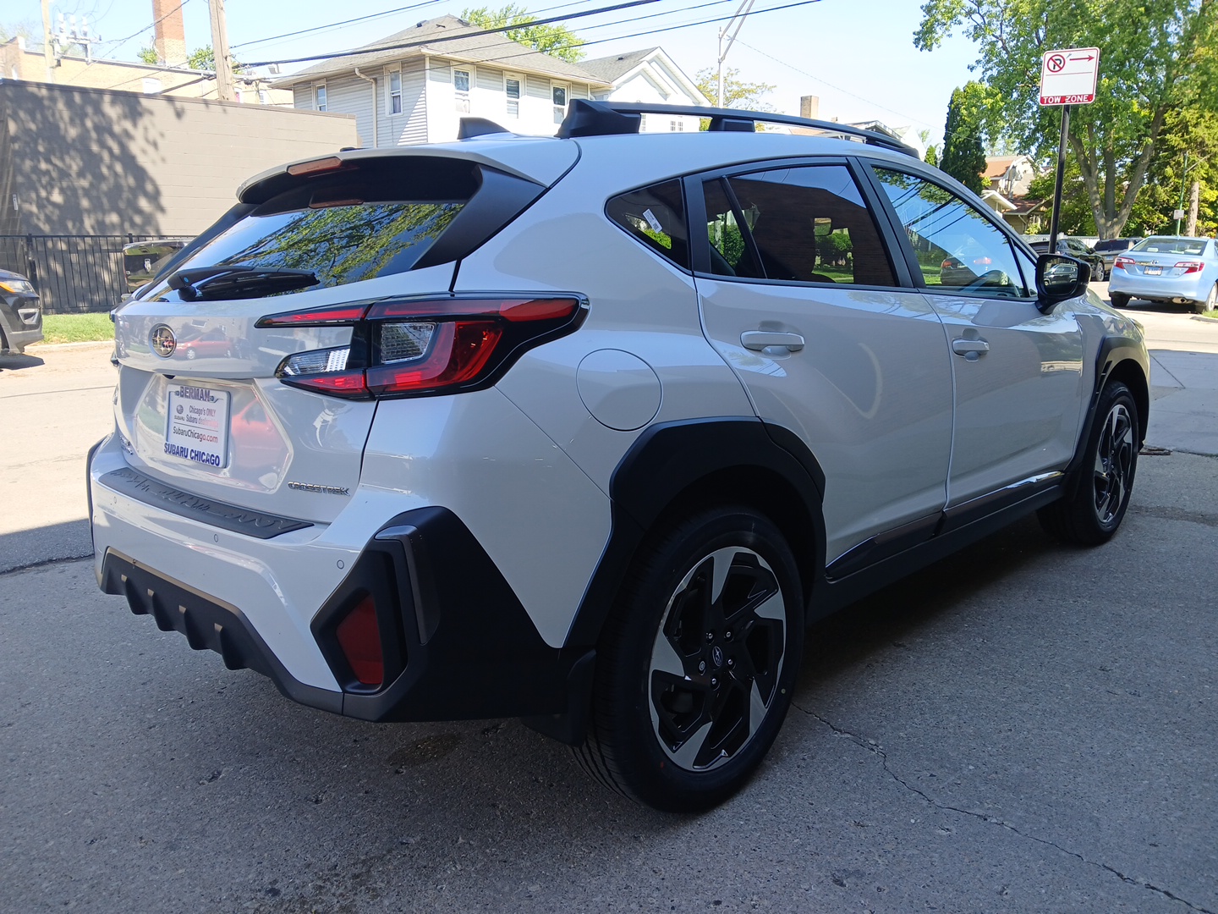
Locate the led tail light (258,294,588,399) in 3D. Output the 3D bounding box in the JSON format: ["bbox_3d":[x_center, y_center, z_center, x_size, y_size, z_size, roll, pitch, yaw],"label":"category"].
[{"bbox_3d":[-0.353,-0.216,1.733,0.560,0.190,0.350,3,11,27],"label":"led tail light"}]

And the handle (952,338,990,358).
[{"bbox_3d":[1.100,-0.326,2.765,0.050,0.063,0.235,8,14,44],"label":"handle"}]

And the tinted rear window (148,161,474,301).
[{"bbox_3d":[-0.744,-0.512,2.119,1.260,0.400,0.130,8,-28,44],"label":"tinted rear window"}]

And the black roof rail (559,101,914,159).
[{"bbox_3d":[0.465,-0.860,2.526,0.090,0.135,1.670,8,14,44],"label":"black roof rail"}]

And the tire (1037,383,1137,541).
[{"bbox_3d":[2.036,0.020,3.884,0.225,0.700,0.700,8,14,44],"label":"tire"}]

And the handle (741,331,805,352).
[{"bbox_3d":[0.361,-0.249,1.983,0.045,0.045,0.245,8,14,44],"label":"handle"}]

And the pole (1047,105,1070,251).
[{"bbox_3d":[3.732,-1.831,7.696,0.060,2.850,0.060,0,11,0],"label":"pole"}]

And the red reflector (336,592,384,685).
[{"bbox_3d":[-0.428,0.310,1.586,0.096,0.167,0.030,3,12,26],"label":"red reflector"}]

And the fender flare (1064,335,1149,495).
[{"bbox_3d":[2.031,-0.184,3.745,0.115,0.610,1.040,8,14,44],"label":"fender flare"}]

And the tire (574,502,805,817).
[{"bbox_3d":[0.180,0.420,2.076,0.225,0.700,0.700,8,14,44],"label":"tire"}]

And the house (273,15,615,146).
[{"bbox_3d":[-5.643,-9.691,30.746,7.190,9.550,9.060,-11,15,-43],"label":"house"}]

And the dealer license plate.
[{"bbox_3d":[-0.885,-0.071,1.971,0.312,0.162,0.020,8,5,44],"label":"dealer license plate"}]

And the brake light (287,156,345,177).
[{"bbox_3d":[-0.665,-0.668,2.109,0.248,0.032,0.040,8,14,44],"label":"brake light"}]

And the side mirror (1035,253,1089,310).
[{"bbox_3d":[1.556,-0.589,3.134,0.195,0.205,0.155,8,14,44],"label":"side mirror"}]

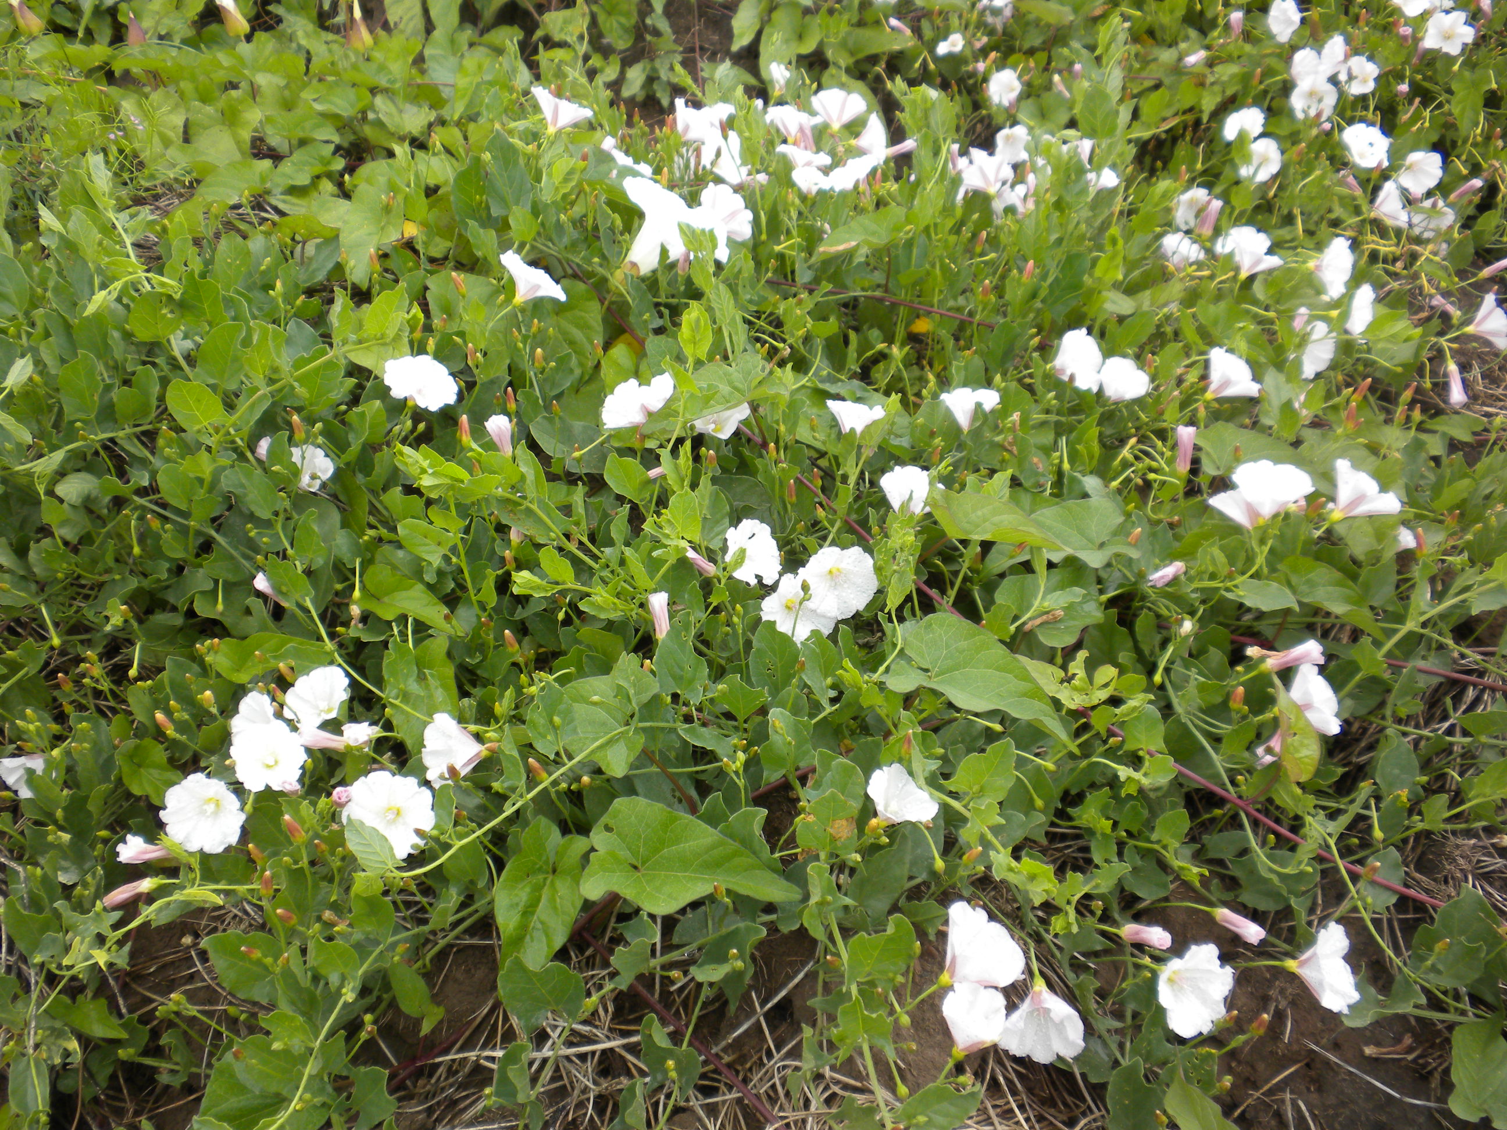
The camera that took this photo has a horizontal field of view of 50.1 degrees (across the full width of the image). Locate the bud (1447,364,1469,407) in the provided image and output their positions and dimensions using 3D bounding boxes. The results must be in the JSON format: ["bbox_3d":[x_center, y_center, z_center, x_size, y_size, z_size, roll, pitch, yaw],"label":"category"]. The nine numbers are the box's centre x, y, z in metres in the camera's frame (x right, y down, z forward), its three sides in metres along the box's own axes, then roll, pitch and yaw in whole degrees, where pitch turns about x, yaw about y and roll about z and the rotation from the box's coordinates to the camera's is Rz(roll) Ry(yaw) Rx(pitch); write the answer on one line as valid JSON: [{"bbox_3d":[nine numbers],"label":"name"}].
[{"bbox_3d":[0.302,-0.077,0.690,0.007,0.007,0.018,-12,84,0],"label":"bud"}]

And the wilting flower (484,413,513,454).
[{"bbox_3d":[-0.109,-0.056,0.690,0.011,0.018,0.011,-17,24,-7],"label":"wilting flower"}]

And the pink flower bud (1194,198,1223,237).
[{"bbox_3d":[0.237,-0.181,0.840,0.009,0.021,0.009,22,23,10],"label":"pink flower bud"}]

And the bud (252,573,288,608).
[{"bbox_3d":[-0.210,0.011,0.700,0.010,0.023,0.010,-16,31,37],"label":"bud"}]

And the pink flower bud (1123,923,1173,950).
[{"bbox_3d":[0.122,0.114,0.495,0.017,0.006,0.006,15,0,24],"label":"pink flower bud"}]

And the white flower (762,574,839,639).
[{"bbox_3d":[0.017,0.019,0.655,0.029,0.018,0.029,-9,77,-9],"label":"white flower"}]

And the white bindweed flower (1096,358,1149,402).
[{"bbox_3d":[0.199,-0.098,0.878,0.031,0.031,0.022,13,82,13],"label":"white bindweed flower"}]

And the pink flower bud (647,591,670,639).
[{"bbox_3d":[-0.038,0.020,0.635,0.009,0.018,0.009,-9,29,-4],"label":"pink flower bud"}]

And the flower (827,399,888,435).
[{"bbox_3d":[0.042,-0.059,0.660,0.025,0.018,0.024,0,6,0],"label":"flower"}]

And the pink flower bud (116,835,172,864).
[{"bbox_3d":[-0.228,0.106,0.603,0.023,0.011,0.012,9,37,-29],"label":"pink flower bud"}]

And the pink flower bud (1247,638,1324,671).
[{"bbox_3d":[0.218,0.037,0.659,0.029,0.012,0.012,-18,37,25],"label":"pink flower bud"}]

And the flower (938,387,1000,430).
[{"bbox_3d":[0.099,-0.071,0.740,0.029,0.018,0.029,3,7,4],"label":"flower"}]

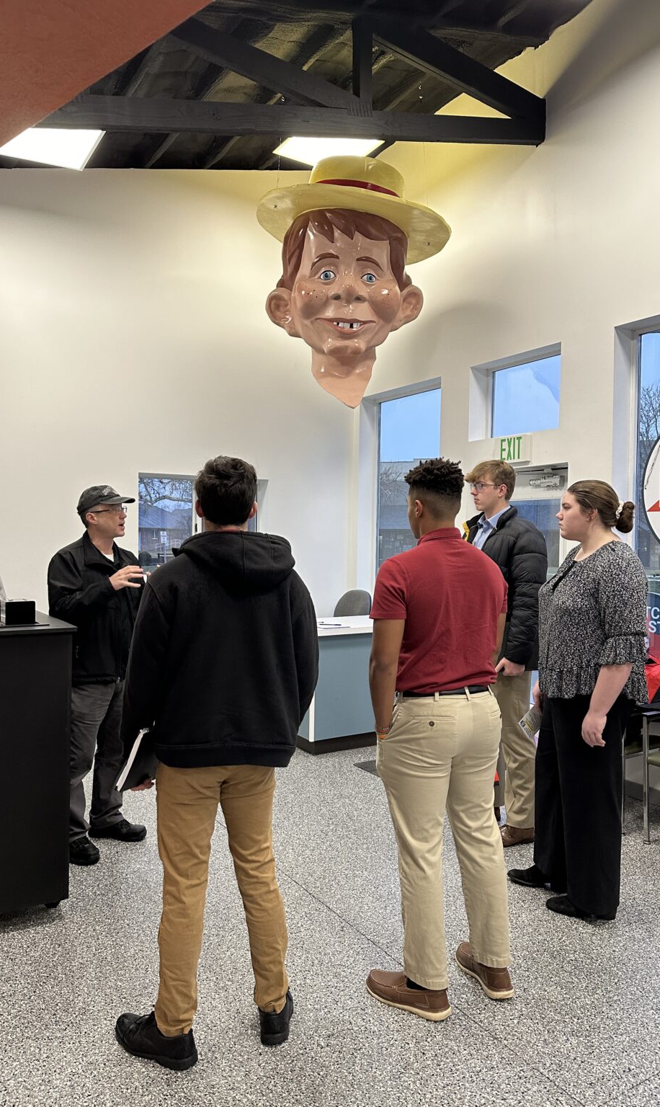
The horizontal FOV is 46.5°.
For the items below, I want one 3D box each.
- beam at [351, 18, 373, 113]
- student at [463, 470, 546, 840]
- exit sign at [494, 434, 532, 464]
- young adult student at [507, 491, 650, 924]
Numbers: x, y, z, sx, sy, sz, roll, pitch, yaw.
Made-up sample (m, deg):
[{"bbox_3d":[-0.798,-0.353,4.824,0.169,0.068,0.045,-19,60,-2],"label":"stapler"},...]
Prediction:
[{"bbox_3d":[0.188,-2.787,4.418,0.092,0.515,0.090,0,1,-32],"label":"beam"},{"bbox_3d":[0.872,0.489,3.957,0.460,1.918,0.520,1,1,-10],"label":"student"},{"bbox_3d":[1.276,-0.722,5.358,0.055,0.195,0.300,0,1,-32],"label":"exit sign"},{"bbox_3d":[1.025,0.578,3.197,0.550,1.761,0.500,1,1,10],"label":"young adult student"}]

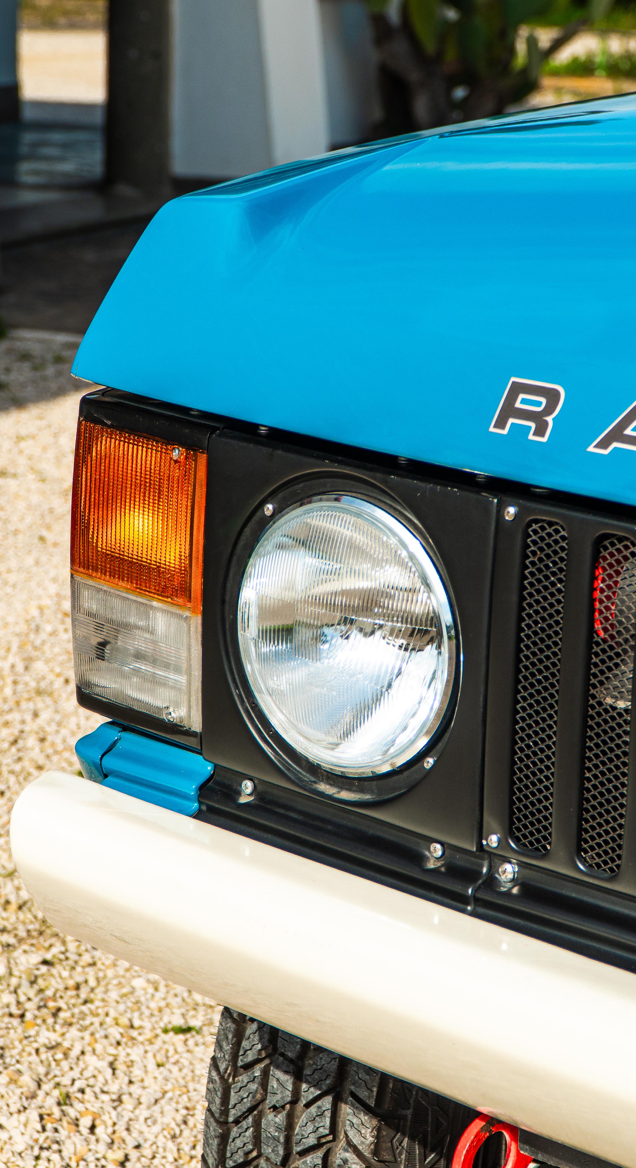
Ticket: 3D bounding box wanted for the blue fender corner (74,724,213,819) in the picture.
[{"bbox_3d":[-0.109,0.129,1.834,0.143,0.063,0.075,14,20,39],"label":"blue fender corner"}]

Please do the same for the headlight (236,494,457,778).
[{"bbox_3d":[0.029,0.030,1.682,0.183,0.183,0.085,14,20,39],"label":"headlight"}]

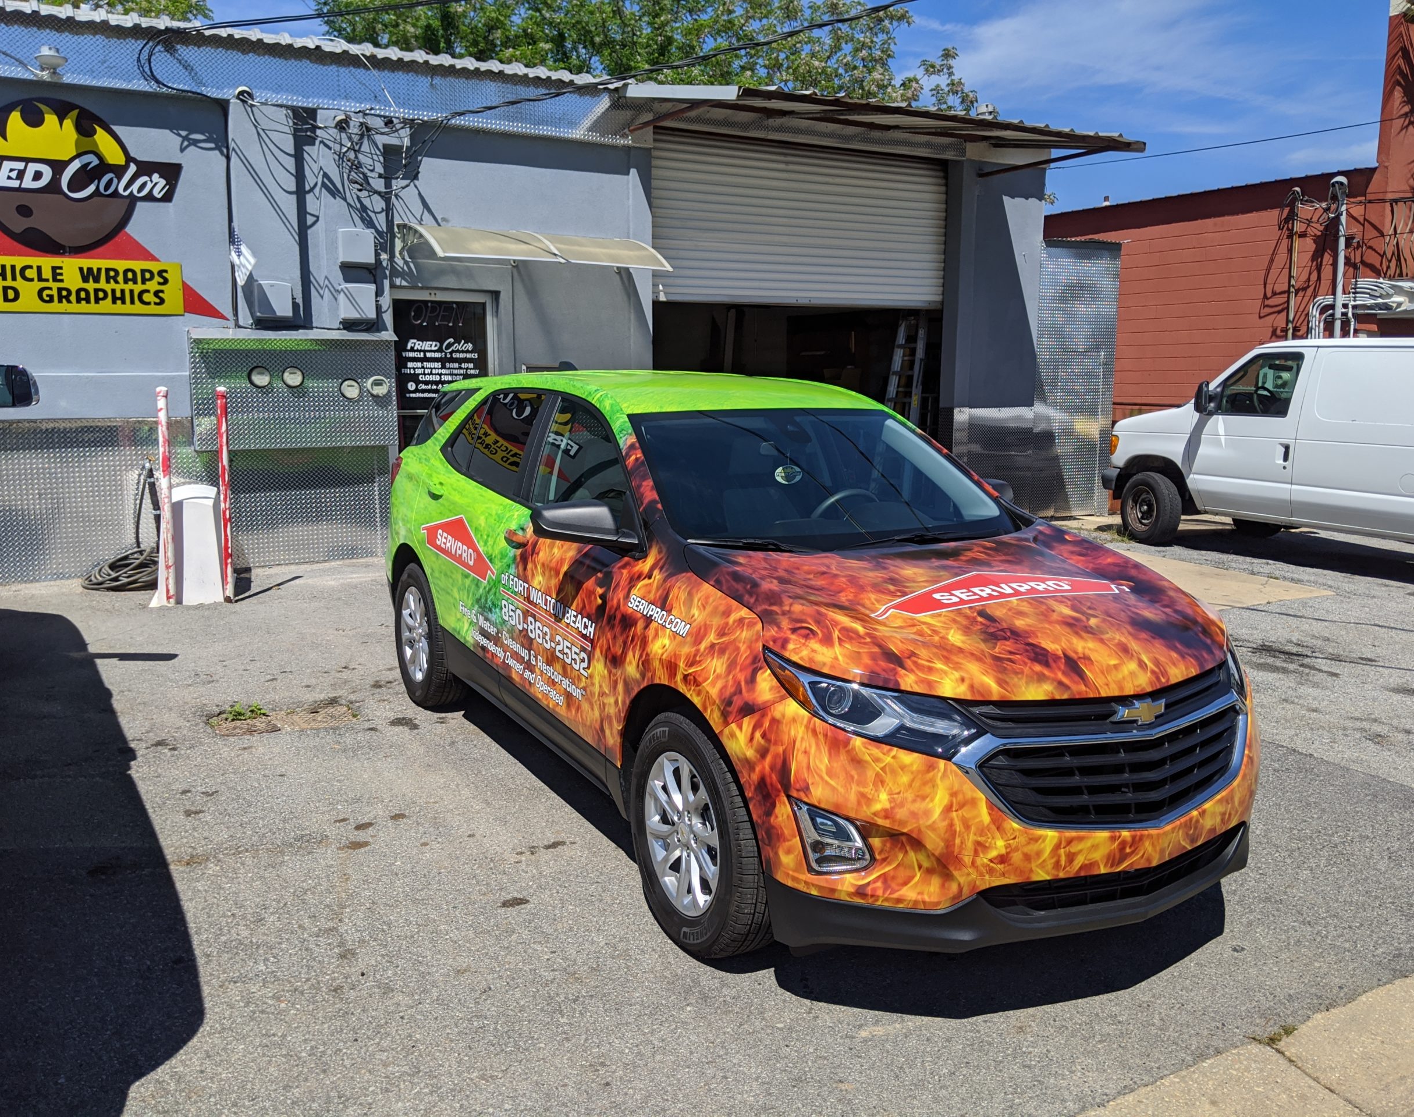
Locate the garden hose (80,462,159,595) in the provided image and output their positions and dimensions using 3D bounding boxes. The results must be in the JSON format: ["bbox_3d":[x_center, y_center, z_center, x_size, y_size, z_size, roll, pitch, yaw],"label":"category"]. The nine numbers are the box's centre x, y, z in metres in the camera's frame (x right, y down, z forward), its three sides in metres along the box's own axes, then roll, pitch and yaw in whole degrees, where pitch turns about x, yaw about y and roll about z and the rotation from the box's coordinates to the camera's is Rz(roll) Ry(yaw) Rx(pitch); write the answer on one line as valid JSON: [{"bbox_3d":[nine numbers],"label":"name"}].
[{"bbox_3d":[-4.270,-0.245,8.620,0.700,0.880,0.580,-4,9,-27],"label":"garden hose"}]

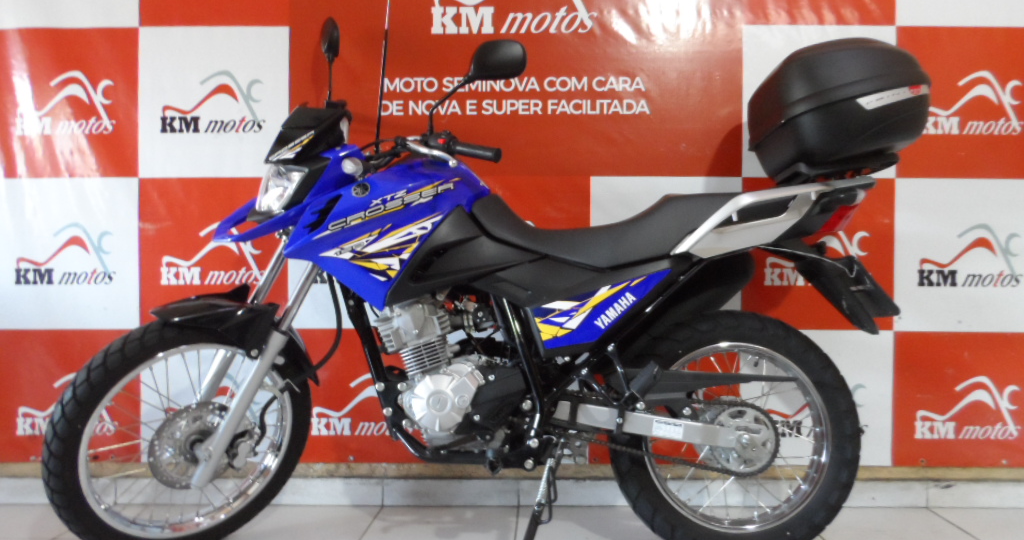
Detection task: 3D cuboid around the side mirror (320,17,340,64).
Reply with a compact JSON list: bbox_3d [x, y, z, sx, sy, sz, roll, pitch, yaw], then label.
[{"bbox_3d":[-0.542,-0.690,2.120,0.050,0.110,0.145,1,6,-26],"label":"side mirror"}]

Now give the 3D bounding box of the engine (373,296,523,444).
[{"bbox_3d":[-0.150,0.251,1.816,0.375,0.375,0.300,0,-9,1],"label":"engine"}]

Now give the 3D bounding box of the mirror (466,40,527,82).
[{"bbox_3d":[-0.031,-0.484,1.635,0.145,0.095,0.050,7,6,30],"label":"mirror"}]

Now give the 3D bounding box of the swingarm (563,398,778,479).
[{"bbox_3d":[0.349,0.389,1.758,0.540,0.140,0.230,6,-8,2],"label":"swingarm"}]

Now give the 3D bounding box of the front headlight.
[{"bbox_3d":[-0.578,-0.198,1.770,0.090,0.120,0.165,-3,15,-43],"label":"front headlight"}]

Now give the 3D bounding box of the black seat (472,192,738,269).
[{"bbox_3d":[0.235,-0.088,1.847,0.680,0.190,0.265,0,-9,1],"label":"black seat"}]

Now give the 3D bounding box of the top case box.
[{"bbox_3d":[0.821,-0.394,1.890,0.395,0.315,0.425,-11,-9,-1],"label":"top case box"}]

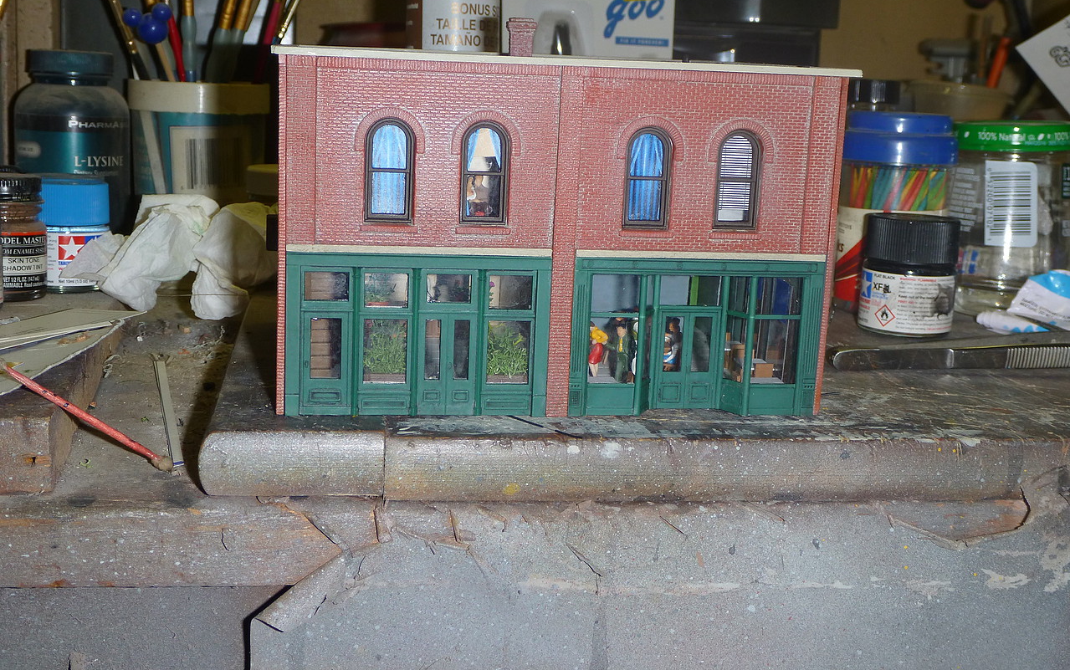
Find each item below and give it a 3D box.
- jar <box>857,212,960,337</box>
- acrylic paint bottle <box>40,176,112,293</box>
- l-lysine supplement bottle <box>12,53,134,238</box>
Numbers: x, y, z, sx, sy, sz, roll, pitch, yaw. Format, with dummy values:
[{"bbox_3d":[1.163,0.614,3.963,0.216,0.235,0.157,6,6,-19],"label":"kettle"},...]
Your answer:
[{"bbox_3d":[0.138,-0.023,0.502,0.034,0.042,0.034,1,11,-5],"label":"jar"},{"bbox_3d":[-0.181,-0.040,0.523,0.034,0.042,0.034,-8,15,-43],"label":"acrylic paint bottle"},{"bbox_3d":[-0.230,-0.095,0.678,0.053,0.089,0.053,8,12,26],"label":"l-lysine supplement bottle"}]

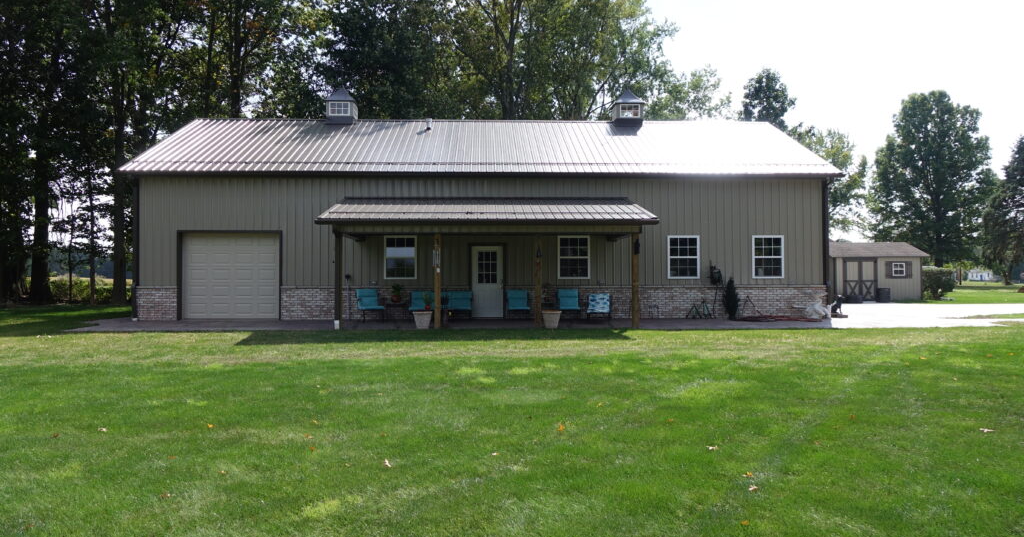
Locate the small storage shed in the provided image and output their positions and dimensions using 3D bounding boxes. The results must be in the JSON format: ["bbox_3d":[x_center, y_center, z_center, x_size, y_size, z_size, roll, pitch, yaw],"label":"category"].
[{"bbox_3d":[16.200,0.130,31.800,4.250,2.660,3.500,0,0,-1],"label":"small storage shed"}]

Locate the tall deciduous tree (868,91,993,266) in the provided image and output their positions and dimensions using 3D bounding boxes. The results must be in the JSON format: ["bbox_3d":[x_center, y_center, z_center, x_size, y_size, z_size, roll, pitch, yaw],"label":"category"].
[{"bbox_3d":[35.639,-6.457,58.000,10.300,17.000,10.000,0,-1,-1],"label":"tall deciduous tree"}]

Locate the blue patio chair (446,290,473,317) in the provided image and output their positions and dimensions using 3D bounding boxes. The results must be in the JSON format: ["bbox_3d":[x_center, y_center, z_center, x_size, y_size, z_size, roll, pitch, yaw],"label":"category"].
[{"bbox_3d":[-1.440,1.010,18.700,0.700,0.830,0.700,0,-1,-1],"label":"blue patio chair"}]

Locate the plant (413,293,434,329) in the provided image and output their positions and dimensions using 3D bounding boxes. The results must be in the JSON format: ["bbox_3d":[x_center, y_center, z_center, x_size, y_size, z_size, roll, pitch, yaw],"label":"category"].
[{"bbox_3d":[-2.130,1.010,16.330,0.480,0.850,0.480,0,-1,-1],"label":"plant"}]

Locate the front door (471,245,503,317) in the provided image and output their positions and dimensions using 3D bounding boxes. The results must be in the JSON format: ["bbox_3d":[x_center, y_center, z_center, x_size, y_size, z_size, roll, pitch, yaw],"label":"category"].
[{"bbox_3d":[-0.721,0.383,19.440,0.920,2.050,0.060,0,-1,-1],"label":"front door"}]

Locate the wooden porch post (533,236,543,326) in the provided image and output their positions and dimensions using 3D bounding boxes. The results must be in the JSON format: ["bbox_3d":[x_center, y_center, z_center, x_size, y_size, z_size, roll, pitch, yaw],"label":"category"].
[{"bbox_3d":[0.653,0.281,16.700,0.150,2.350,0.150,0,-1,-1],"label":"wooden porch post"}]

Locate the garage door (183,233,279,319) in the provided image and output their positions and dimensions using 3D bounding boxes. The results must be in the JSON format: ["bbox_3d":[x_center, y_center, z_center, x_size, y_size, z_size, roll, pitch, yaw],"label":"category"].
[{"bbox_3d":[-7.937,0.211,19.250,2.710,2.420,0.090,0,-1,-1],"label":"garage door"}]

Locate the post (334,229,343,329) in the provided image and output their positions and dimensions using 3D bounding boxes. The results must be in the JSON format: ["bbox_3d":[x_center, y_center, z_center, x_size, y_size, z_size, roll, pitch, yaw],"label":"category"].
[{"bbox_3d":[-4.140,0.275,16.310,0.145,2.360,0.145,0,-1,-1],"label":"post"}]

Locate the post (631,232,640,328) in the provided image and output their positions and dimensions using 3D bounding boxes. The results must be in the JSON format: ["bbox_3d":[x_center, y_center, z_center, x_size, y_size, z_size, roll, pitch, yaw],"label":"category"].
[{"bbox_3d":[3.060,0.275,16.750,0.150,2.370,0.150,0,-1,-1],"label":"post"}]

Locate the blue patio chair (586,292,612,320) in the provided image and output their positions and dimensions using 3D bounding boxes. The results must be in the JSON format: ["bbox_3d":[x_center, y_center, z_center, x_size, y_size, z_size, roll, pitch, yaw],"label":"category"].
[{"bbox_3d":[2.360,0.980,18.300,0.680,0.790,0.700,0,0,5],"label":"blue patio chair"}]

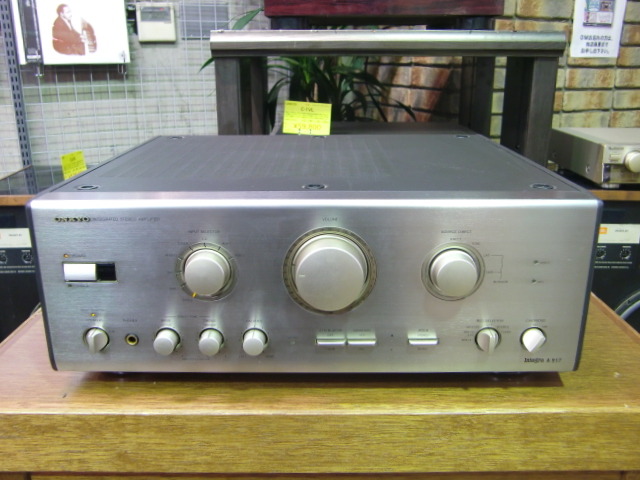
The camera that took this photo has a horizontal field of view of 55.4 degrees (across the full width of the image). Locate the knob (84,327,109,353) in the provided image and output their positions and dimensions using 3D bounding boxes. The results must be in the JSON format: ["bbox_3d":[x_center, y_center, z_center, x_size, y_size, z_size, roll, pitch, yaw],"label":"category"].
[{"bbox_3d":[-0.193,0.087,0.522,0.019,0.019,0.011,0,18,1],"label":"knob"}]

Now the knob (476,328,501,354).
[{"bbox_3d":[0.144,0.086,0.517,0.019,0.019,0.011,0,18,1],"label":"knob"}]

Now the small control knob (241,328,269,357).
[{"bbox_3d":[-0.056,0.088,0.518,0.018,0.018,0.014,0,18,1],"label":"small control knob"}]

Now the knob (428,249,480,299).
[{"bbox_3d":[0.110,0.029,0.497,0.038,0.038,0.015,0,18,1],"label":"knob"}]

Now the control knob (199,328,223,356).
[{"bbox_3d":[-0.093,0.088,0.519,0.018,0.018,0.014,0,18,1],"label":"control knob"}]

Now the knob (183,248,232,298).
[{"bbox_3d":[-0.094,0.029,0.500,0.038,0.038,0.015,0,18,1],"label":"knob"}]

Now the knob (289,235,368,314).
[{"bbox_3d":[0.009,0.029,0.496,0.062,0.062,0.020,0,18,1],"label":"knob"}]

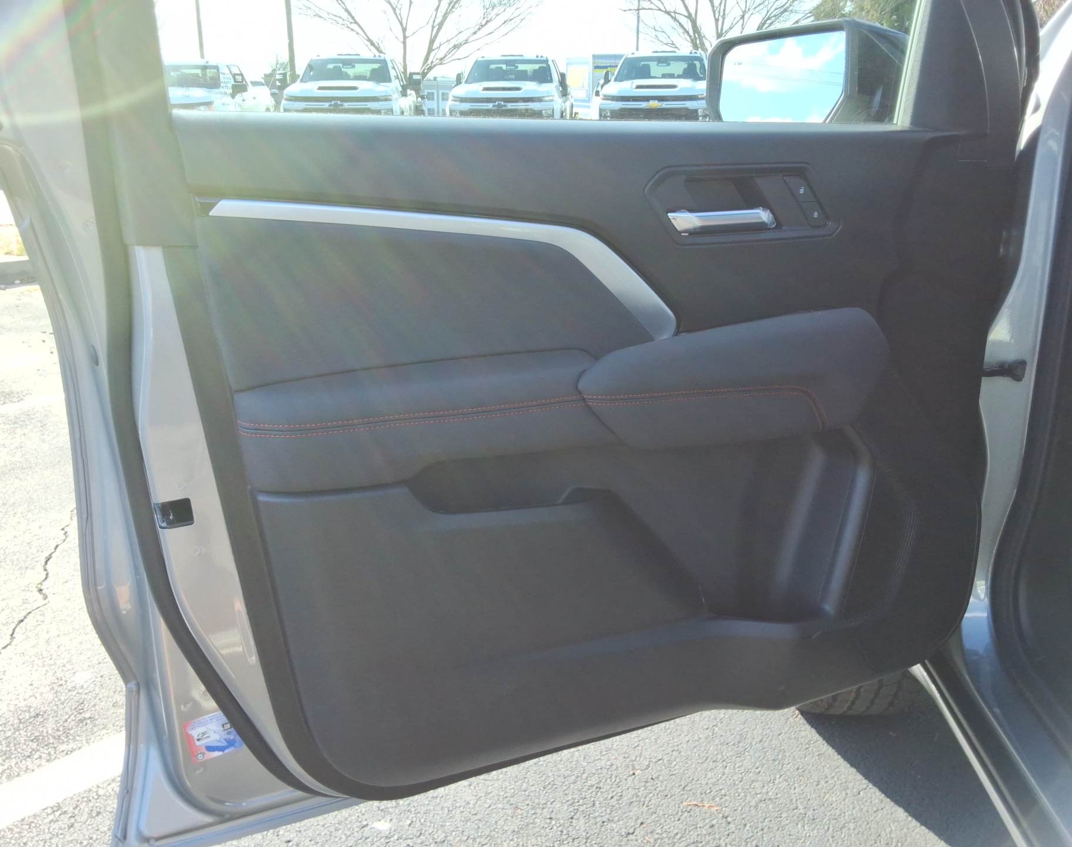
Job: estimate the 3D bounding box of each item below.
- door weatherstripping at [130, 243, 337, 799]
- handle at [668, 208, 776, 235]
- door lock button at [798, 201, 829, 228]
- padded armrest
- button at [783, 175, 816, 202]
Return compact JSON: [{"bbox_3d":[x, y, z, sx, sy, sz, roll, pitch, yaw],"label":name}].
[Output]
[{"bbox_3d":[-0.296,0.129,0.901,0.137,0.606,0.070,-8,21,-21],"label":"door weatherstripping"},{"bbox_3d":[0.188,-0.204,0.919,0.122,0.024,0.025,-8,21,-21],"label":"handle"},{"bbox_3d":[0.289,-0.220,0.961,0.038,0.026,0.010,-8,21,-21],"label":"door lock button"},{"bbox_3d":[0.207,-0.039,0.939,0.365,0.117,0.095,-8,21,-21],"label":"padded armrest"},{"bbox_3d":[0.270,-0.243,0.945,0.040,0.028,0.010,-8,21,-21],"label":"button"}]

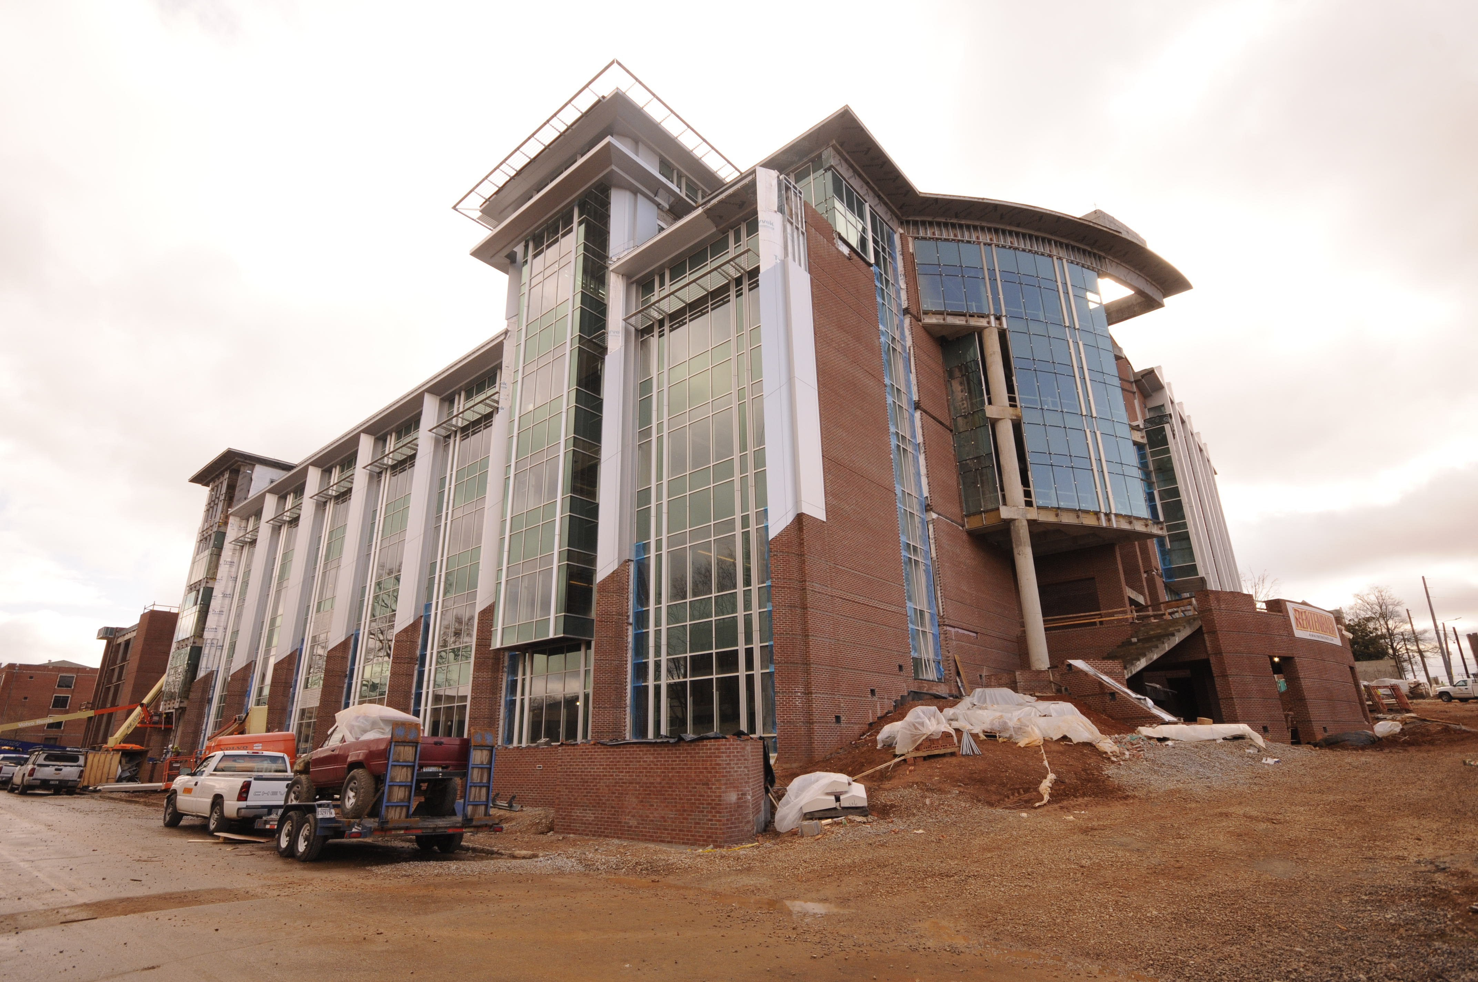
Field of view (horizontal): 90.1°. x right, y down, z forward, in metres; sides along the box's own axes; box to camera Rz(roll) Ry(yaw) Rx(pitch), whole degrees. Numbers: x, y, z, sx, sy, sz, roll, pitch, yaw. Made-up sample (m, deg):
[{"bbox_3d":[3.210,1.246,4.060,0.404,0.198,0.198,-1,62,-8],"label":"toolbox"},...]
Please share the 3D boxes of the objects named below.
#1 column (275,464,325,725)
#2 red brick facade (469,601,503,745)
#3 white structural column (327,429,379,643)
[{"bbox_3d":[-32.085,5.764,54.194,1.144,15.771,1.343,-17,-24,38],"label":"column"},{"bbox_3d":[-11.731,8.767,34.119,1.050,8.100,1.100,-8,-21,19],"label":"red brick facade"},{"bbox_3d":[-25.319,3.174,48.902,1.144,14.676,1.343,-17,-24,38],"label":"white structural column"}]

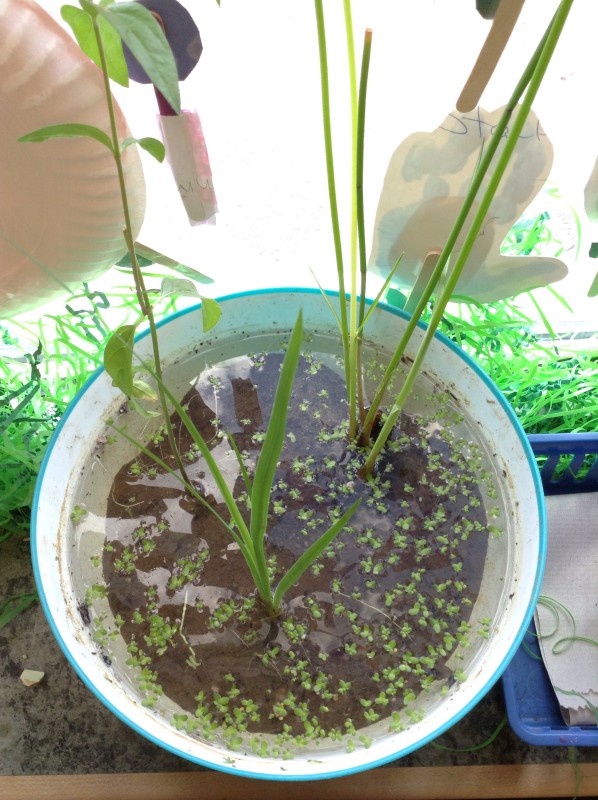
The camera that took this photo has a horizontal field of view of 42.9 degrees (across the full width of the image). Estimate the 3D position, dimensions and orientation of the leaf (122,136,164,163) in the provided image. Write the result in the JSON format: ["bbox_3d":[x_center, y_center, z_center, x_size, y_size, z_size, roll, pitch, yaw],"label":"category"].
[{"bbox_3d":[-0.073,-0.118,0.360,0.020,0.011,0.012,0,62,0],"label":"leaf"}]

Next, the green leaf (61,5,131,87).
[{"bbox_3d":[-0.089,-0.156,0.335,0.018,0.008,0.039,-32,99,-3],"label":"green leaf"}]

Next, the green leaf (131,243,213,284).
[{"bbox_3d":[-0.094,-0.101,0.570,0.074,0.012,0.006,22,55,-35],"label":"green leaf"}]

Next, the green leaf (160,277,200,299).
[{"bbox_3d":[-0.064,-0.061,0.410,0.020,0.008,0.013,9,62,-6],"label":"green leaf"}]

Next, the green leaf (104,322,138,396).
[{"bbox_3d":[-0.097,-0.022,0.415,0.019,0.047,0.011,-3,37,-10],"label":"green leaf"}]

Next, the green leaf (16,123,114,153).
[{"bbox_3d":[-0.110,-0.124,0.360,0.045,0.012,0.012,0,62,0],"label":"green leaf"}]

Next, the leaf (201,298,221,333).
[{"bbox_3d":[-0.049,-0.047,0.420,0.008,0.023,0.011,12,42,13],"label":"leaf"}]

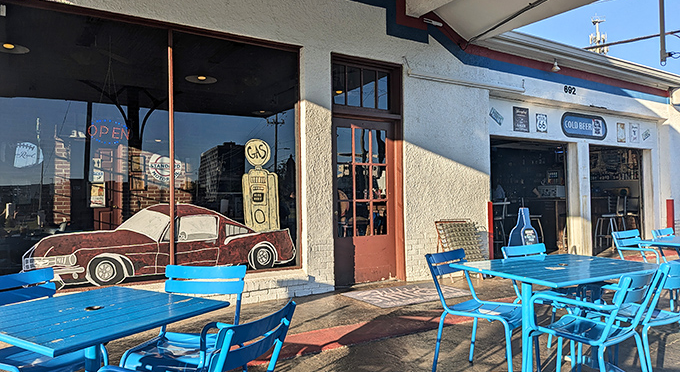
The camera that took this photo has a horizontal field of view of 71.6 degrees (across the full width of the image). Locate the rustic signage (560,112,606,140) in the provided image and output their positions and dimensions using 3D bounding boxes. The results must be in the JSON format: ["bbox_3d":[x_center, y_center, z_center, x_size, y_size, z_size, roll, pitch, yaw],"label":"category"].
[{"bbox_3d":[4.585,-1.105,8.811,1.430,0.445,0.050,0,-2,-31],"label":"rustic signage"}]

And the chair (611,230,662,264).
[{"bbox_3d":[3.038,0.847,4.491,0.550,0.840,0.595,0,-2,-30],"label":"chair"}]

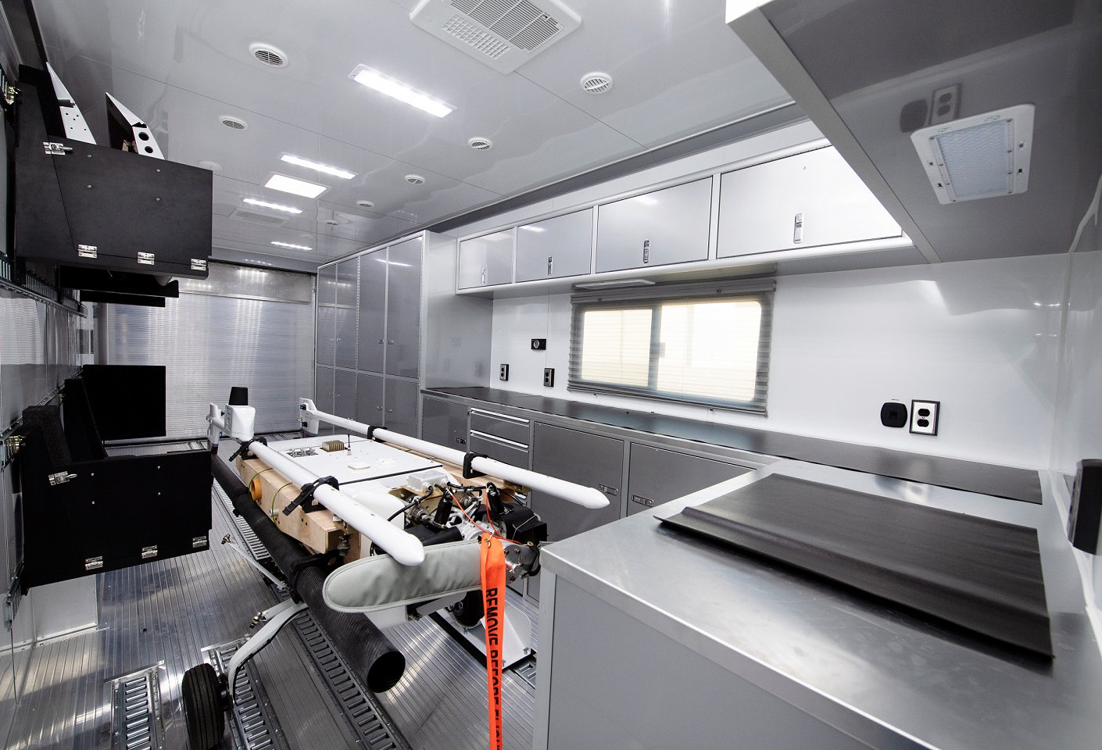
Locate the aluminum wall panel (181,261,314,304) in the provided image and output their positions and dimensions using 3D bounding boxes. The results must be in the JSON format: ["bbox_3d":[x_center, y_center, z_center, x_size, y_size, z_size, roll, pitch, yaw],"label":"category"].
[{"bbox_3d":[-3.820,-1.115,5.084,1.880,0.390,0.050,0,4,-45],"label":"aluminum wall panel"}]

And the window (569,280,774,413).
[{"bbox_3d":[0.533,-0.156,2.288,0.060,0.585,1.180,0,4,-45],"label":"window"}]

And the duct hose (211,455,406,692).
[{"bbox_3d":[-0.824,0.411,1.242,0.055,0.055,1.688,0,2,-44],"label":"duct hose"}]

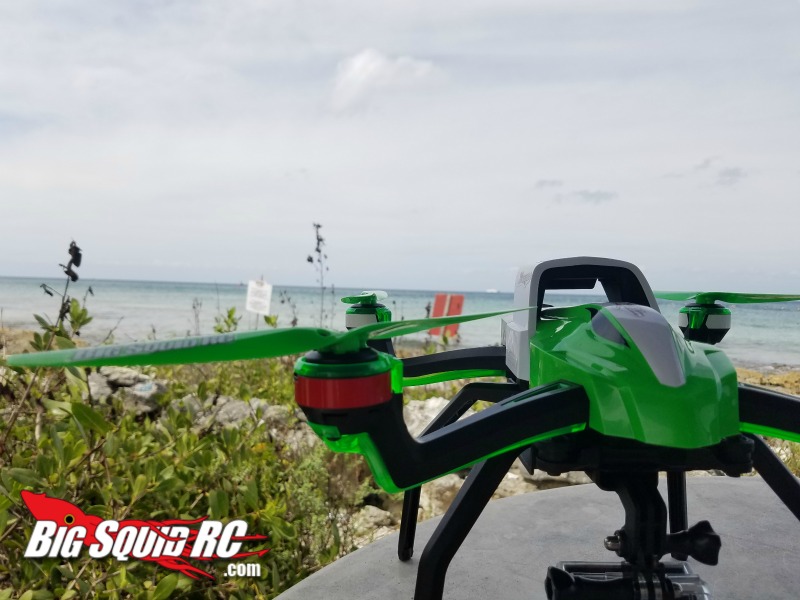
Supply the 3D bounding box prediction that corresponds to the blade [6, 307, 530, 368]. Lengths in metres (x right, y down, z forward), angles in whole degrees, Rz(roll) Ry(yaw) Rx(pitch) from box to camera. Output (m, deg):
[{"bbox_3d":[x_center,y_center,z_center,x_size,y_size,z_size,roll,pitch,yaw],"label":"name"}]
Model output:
[{"bbox_3d":[-0.021,0.013,0.224,0.210,0.011,0.026,-4,5,-37],"label":"blade"}]

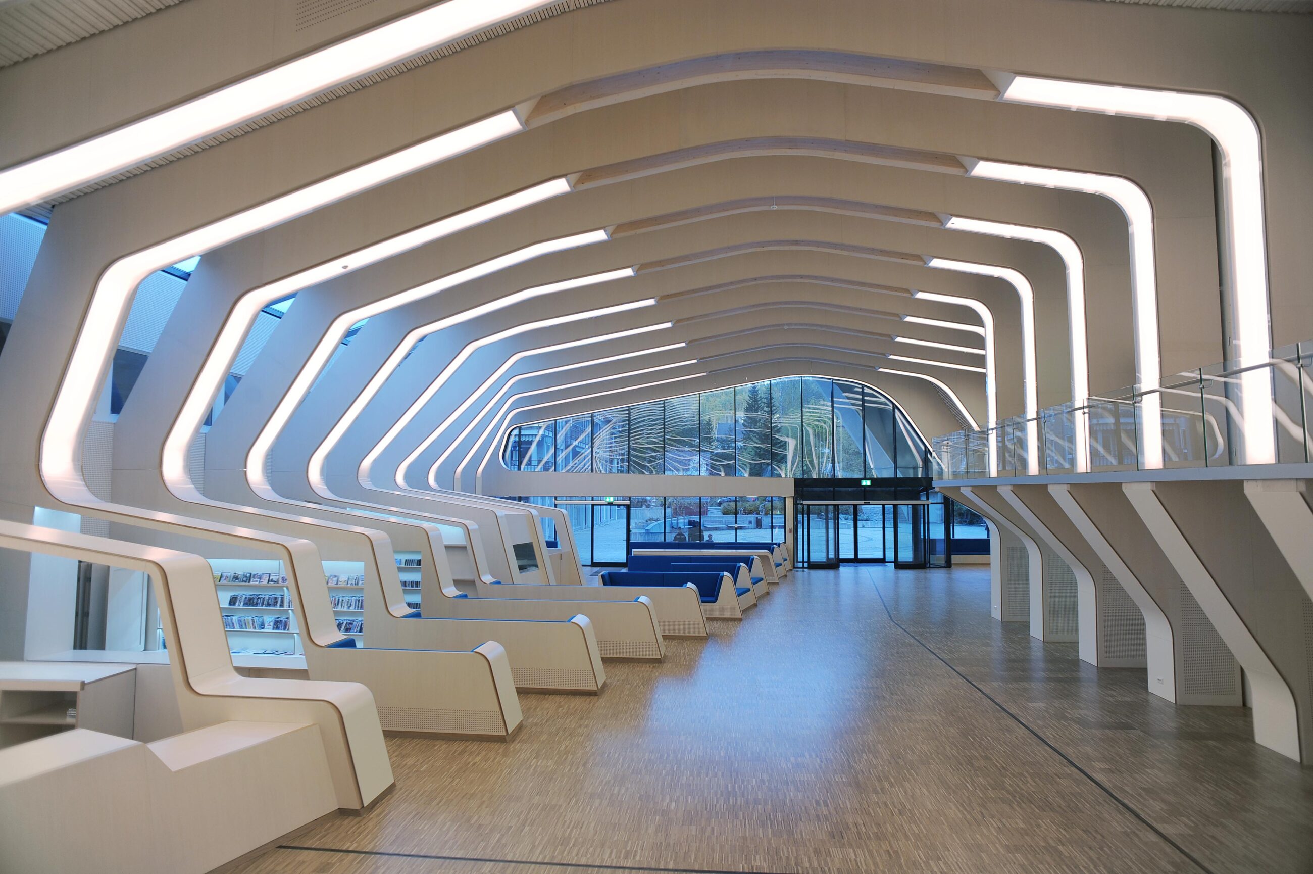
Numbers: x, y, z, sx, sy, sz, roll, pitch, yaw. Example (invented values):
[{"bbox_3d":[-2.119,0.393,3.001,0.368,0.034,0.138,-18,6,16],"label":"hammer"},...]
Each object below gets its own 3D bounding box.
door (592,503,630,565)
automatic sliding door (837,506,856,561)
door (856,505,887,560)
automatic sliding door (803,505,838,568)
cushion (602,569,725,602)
[{"bbox_3d":[-1.657,3.550,26.248,1.333,2.218,0.070,-1,-4,6],"label":"door"},{"bbox_3d":[6.896,3.627,27.279,1.108,2.200,0.070,-1,-4,6],"label":"automatic sliding door"},{"bbox_3d":[7.948,3.617,27.177,1.118,2.200,0.070,-1,-4,6],"label":"door"},{"bbox_3d":[5.795,3.474,25.372,1.092,2.215,0.070,-1,-4,6],"label":"automatic sliding door"},{"bbox_3d":[0.147,3.273,15.922,2.699,0.606,0.600,-1,-4,6],"label":"cushion"}]

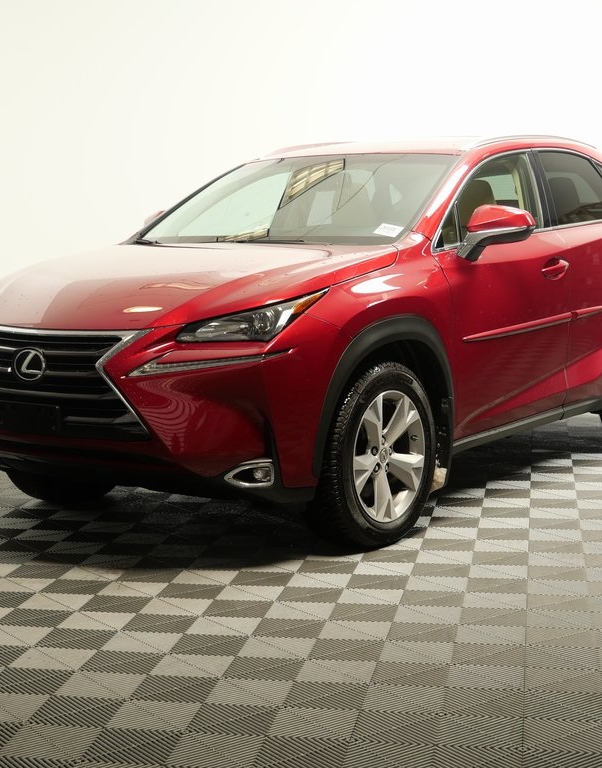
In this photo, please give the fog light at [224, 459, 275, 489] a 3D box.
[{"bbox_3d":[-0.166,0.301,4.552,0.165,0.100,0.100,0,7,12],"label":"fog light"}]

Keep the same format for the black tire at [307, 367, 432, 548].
[{"bbox_3d":[0.252,0.252,5.059,0.230,0.720,0.720,4,8,36],"label":"black tire"}]

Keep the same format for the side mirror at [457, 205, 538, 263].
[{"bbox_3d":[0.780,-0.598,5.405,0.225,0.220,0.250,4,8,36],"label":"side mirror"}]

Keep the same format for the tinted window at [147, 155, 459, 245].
[{"bbox_3d":[-0.035,-0.803,5.938,1.350,0.140,0.900,4,37,36],"label":"tinted window"}]

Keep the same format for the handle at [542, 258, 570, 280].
[{"bbox_3d":[1.114,-0.504,5.979,0.060,0.075,0.215,4,8,36],"label":"handle"}]

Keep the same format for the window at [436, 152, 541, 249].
[{"bbox_3d":[0.763,-0.800,5.814,0.060,0.450,1.050,-20,-6,36],"label":"window"}]

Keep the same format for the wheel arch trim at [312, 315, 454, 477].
[{"bbox_3d":[0.302,0.017,4.969,0.110,0.530,0.880,4,8,36],"label":"wheel arch trim"}]

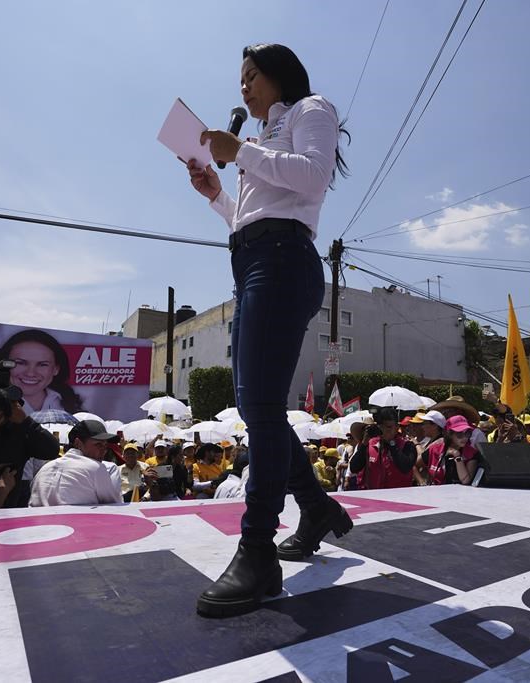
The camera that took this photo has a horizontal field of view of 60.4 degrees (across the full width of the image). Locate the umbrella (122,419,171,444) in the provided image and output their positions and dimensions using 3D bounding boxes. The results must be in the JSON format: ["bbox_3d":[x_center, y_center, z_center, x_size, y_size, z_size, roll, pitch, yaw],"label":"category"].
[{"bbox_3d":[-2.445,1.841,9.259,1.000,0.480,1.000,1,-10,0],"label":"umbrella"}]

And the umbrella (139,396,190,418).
[{"bbox_3d":[-1.946,1.300,8.900,1.020,0.420,1.020,1,-4,0],"label":"umbrella"}]

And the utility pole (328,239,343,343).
[{"bbox_3d":[2.565,0.348,16.273,0.400,8.450,0.400,2,-10,0],"label":"utility pole"}]

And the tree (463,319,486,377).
[{"bbox_3d":[11.434,1.737,24.485,1.200,5.980,1.300,-3,-11,25],"label":"tree"}]

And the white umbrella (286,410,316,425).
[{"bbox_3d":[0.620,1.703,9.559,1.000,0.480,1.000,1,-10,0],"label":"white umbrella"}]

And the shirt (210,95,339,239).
[{"bbox_3d":[0.029,-0.531,1.412,0.410,0.480,0.450,6,-11,-25],"label":"shirt"}]

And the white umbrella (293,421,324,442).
[{"bbox_3d":[0.880,1.790,9.000,1.020,0.420,1.020,1,7,0],"label":"white umbrella"}]

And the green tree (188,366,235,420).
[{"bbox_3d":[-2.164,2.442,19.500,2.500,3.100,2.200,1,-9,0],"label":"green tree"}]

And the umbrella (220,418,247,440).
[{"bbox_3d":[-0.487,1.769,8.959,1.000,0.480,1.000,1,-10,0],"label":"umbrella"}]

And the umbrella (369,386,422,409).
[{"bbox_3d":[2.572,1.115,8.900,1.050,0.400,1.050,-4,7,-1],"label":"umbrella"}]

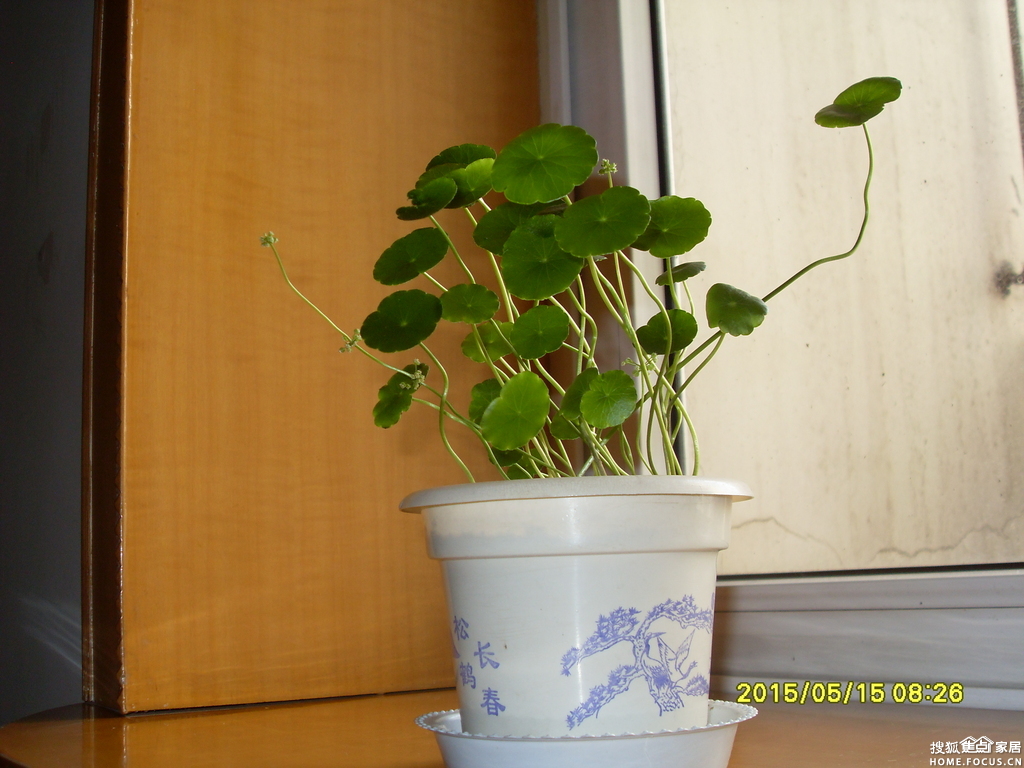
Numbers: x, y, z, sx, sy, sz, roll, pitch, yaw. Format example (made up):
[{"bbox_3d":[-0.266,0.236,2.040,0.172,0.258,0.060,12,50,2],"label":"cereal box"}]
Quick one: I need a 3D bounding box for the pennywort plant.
[{"bbox_3d":[0.040,-0.044,0.662,0.340,0.230,0.200,-2,-8,0],"label":"pennywort plant"}]

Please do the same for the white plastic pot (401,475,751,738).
[{"bbox_3d":[0.035,0.120,0.640,0.178,0.136,0.178,-2,-8,0],"label":"white plastic pot"}]

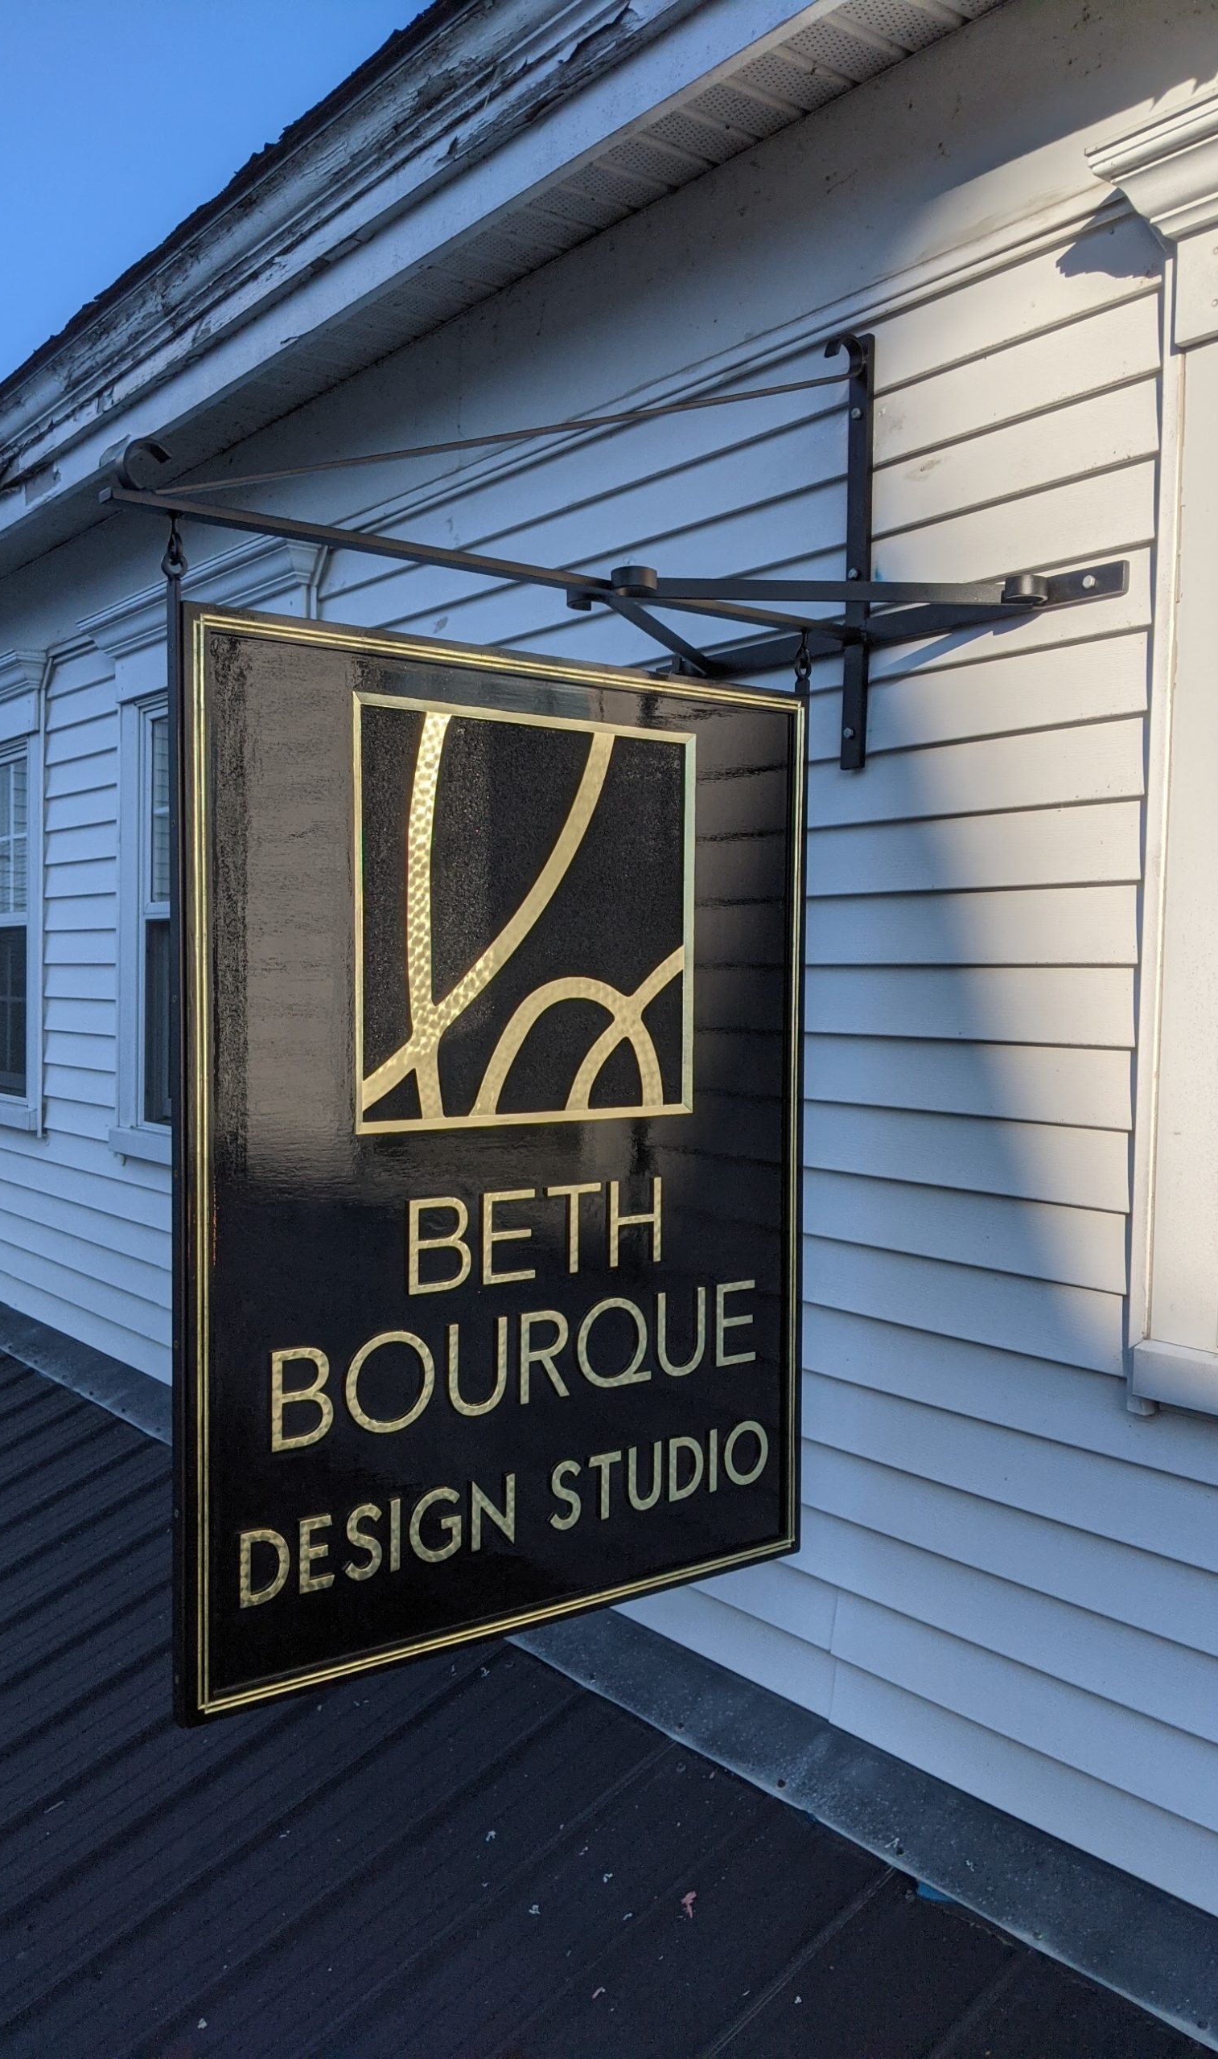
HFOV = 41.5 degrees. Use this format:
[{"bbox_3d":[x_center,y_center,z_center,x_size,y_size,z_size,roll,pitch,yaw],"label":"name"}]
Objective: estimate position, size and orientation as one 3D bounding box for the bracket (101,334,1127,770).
[{"bbox_3d":[-0.079,-0.674,1.979,1.116,0.612,0.910,-1,3,-38],"label":"bracket"}]

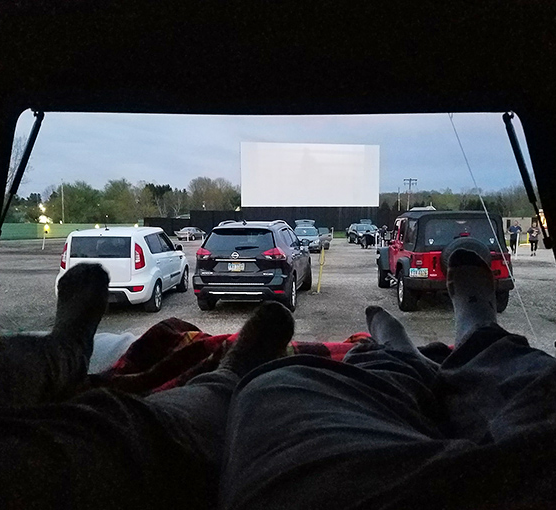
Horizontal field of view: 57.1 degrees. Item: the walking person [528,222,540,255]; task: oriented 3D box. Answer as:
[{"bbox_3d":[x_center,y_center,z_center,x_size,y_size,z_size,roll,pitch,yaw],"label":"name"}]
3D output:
[{"bbox_3d":[12.506,-0.763,24.900,0.600,1.672,0.420,1,4,20],"label":"walking person"}]

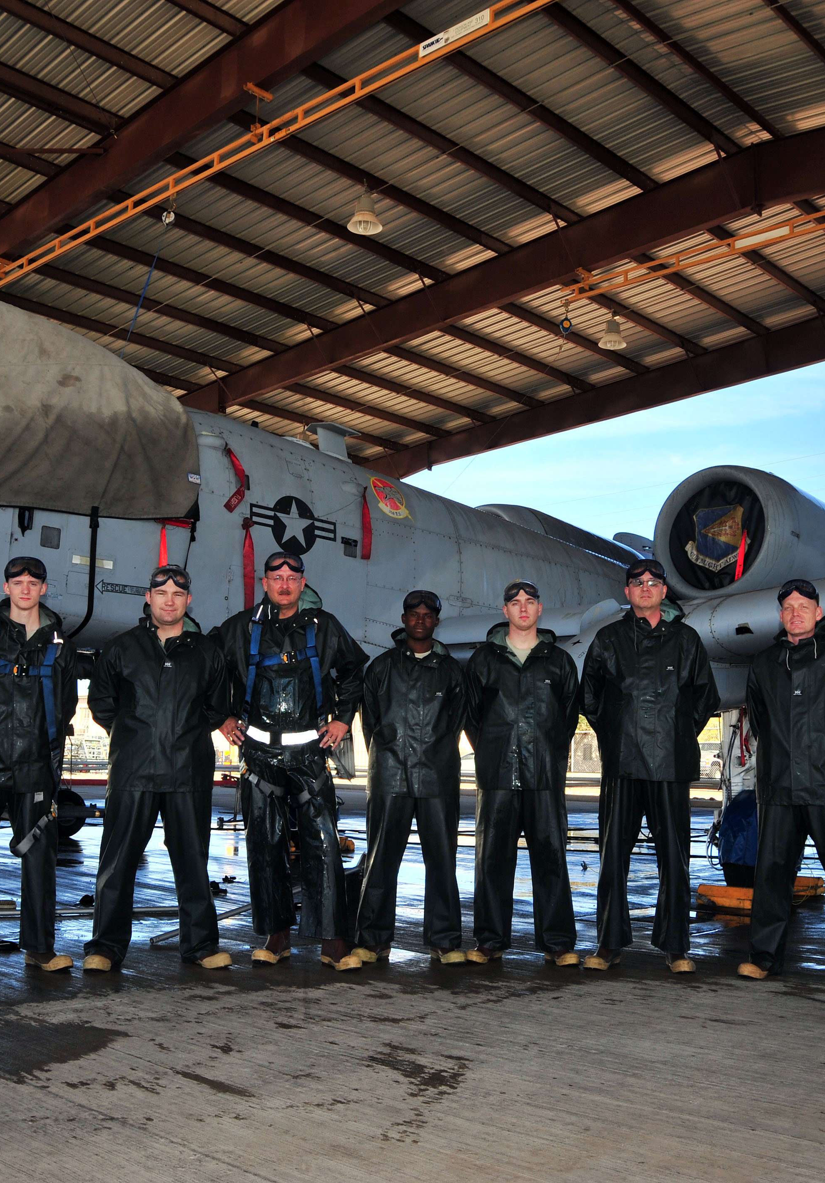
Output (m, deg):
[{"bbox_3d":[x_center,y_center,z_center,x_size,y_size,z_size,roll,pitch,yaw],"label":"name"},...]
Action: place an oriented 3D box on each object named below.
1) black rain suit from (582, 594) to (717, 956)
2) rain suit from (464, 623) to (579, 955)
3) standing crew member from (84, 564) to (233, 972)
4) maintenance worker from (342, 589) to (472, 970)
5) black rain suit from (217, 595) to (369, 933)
[{"bbox_3d":[1.135,0.871,5.645,0.629,1.643,0.420,0,-8,9],"label":"black rain suit"},{"bbox_3d":[0.518,0.922,5.641,0.540,1.550,0.380,0,-7,5],"label":"rain suit"},{"bbox_3d":[-1.161,0.775,5.433,0.667,1.811,0.430,2,-7,-12],"label":"standing crew member"},{"bbox_3d":[-0.026,0.863,5.636,0.615,1.754,0.430,1,-7,0],"label":"maintenance worker"},{"bbox_3d":[-0.564,0.786,5.501,0.676,1.615,0.420,2,-8,-6],"label":"black rain suit"}]

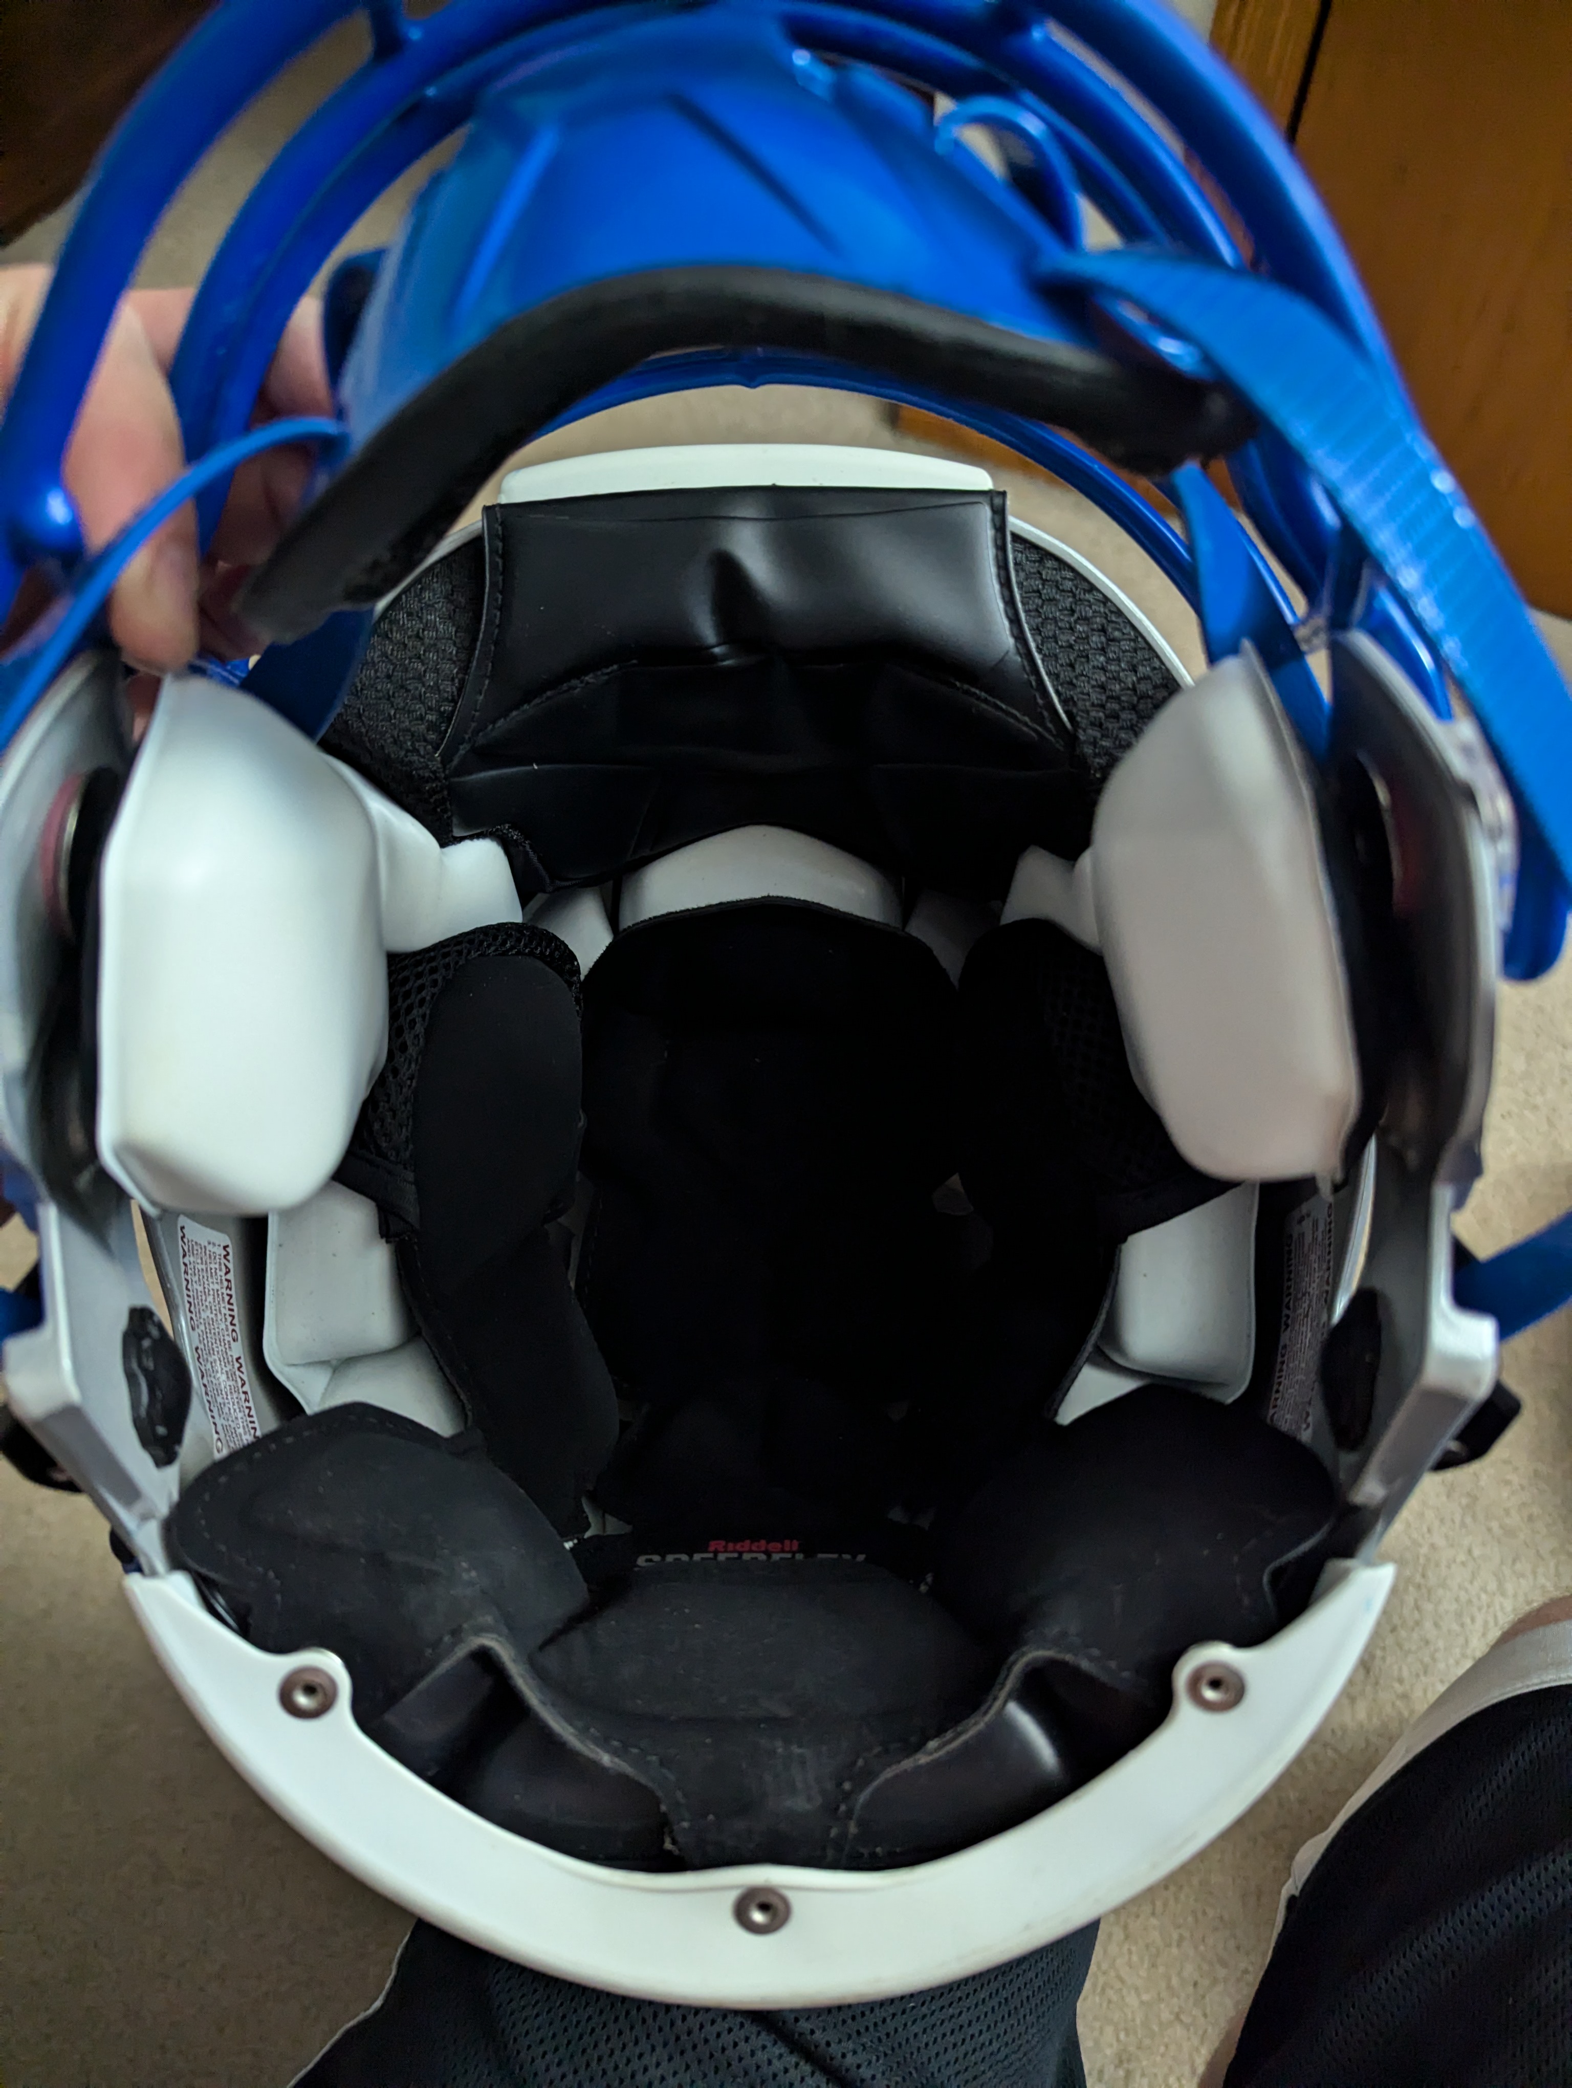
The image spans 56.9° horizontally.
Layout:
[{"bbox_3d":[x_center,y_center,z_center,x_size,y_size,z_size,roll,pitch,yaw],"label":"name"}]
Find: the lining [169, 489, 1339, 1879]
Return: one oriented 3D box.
[{"bbox_3d":[-0.005,0.008,0.311,0.205,0.245,0.185,0,12,0],"label":"lining"}]

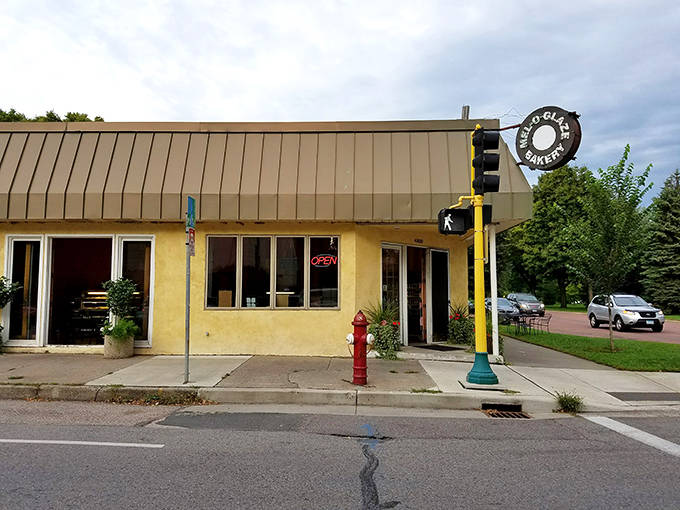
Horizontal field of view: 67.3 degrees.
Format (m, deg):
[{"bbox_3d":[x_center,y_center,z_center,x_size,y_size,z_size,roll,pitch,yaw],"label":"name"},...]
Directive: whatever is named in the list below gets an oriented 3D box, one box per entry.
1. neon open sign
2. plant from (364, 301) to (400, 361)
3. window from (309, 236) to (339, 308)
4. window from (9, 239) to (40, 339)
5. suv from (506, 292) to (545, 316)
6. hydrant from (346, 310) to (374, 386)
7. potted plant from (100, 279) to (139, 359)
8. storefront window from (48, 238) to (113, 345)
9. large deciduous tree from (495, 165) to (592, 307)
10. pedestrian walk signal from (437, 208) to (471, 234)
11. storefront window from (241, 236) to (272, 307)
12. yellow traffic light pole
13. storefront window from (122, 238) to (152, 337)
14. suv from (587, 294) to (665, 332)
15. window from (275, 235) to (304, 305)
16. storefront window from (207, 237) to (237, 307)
[{"bbox_3d":[-0.357,0.136,11.800,0.635,0.306,0.060,0,-4,1],"label":"neon open sign"},{"bbox_3d":[0.962,1.682,11.556,0.860,1.300,0.800,0,-4,0],"label":"plant"},{"bbox_3d":[-0.362,0.377,11.388,0.701,1.619,0.100,0,-5,1],"label":"window"},{"bbox_3d":[-7.302,0.812,11.801,0.716,2.328,0.100,0,-4,1],"label":"window"},{"bbox_3d":[14.266,3.834,39.124,1.980,1.820,5.000,0,-4,8],"label":"suv"},{"bbox_3d":[0.326,1.458,8.149,0.450,1.170,0.320,0,-5,1],"label":"hydrant"},{"bbox_3d":[-4.836,1.360,11.228,0.835,1.752,0.780,0,-4,0],"label":"potted plant"},{"bbox_3d":[-5.984,0.820,11.777,1.499,2.461,0.100,0,-4,1],"label":"storefront window"},{"bbox_3d":[24.501,-1.804,60.672,10.500,16.000,10.000,0,-5,1],"label":"large deciduous tree"},{"bbox_3d":[1.922,-0.567,8.650,0.470,0.430,0.220,0,-5,1],"label":"pedestrian walk signal"},{"bbox_3d":[-1.887,0.377,11.407,0.713,1.622,0.100,0,-5,1],"label":"storefront window"},{"bbox_3d":[2.328,-0.063,8.430,0.520,4.277,0.500,0,-4,6],"label":"yellow traffic light pole"},{"bbox_3d":[-4.545,0.776,11.406,0.690,2.312,0.100,0,-5,1],"label":"storefront window"},{"bbox_3d":[13.987,2.826,25.189,1.890,1.750,4.670,0,-5,3],"label":"suv"},{"bbox_3d":[-1.121,0.377,11.397,0.701,1.621,0.100,0,-5,1],"label":"window"},{"bbox_3d":[-2.725,0.387,11.743,0.713,1.633,0.100,0,-4,1],"label":"storefront window"}]

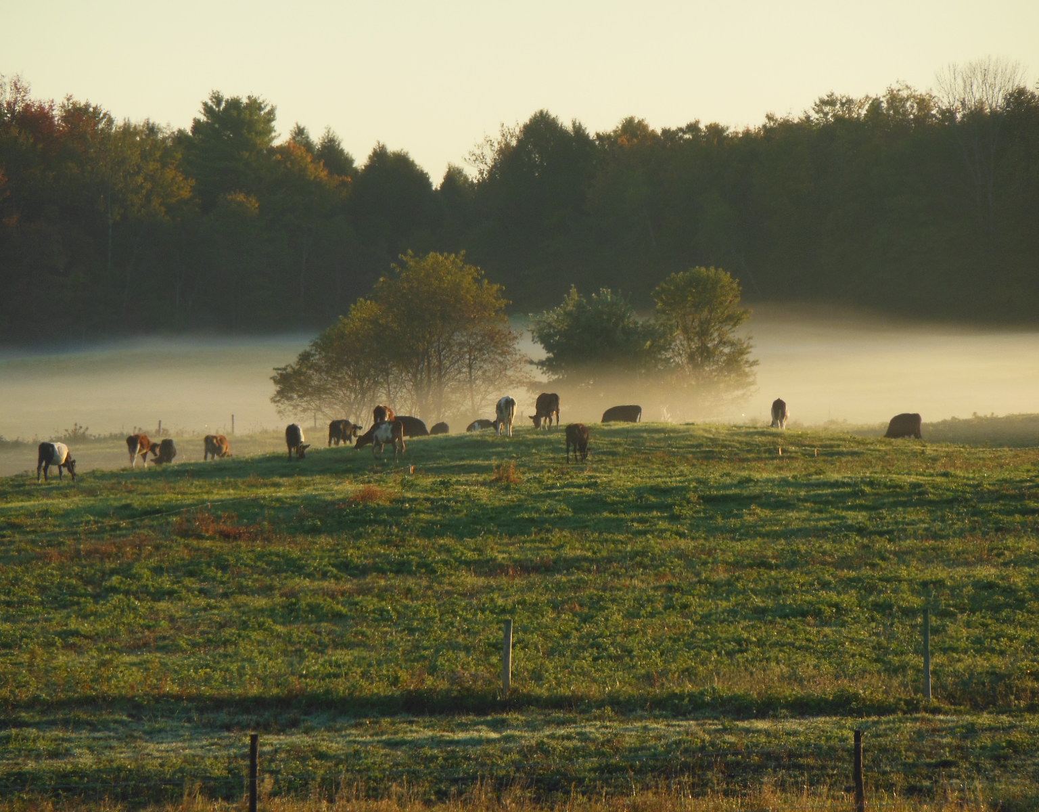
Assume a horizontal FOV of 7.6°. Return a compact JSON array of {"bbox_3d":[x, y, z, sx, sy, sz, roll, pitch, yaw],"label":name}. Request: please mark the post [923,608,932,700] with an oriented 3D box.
[{"bbox_3d":[5.741,3.492,110.000,0.110,1.310,0.110,0,1,0],"label":"post"}]

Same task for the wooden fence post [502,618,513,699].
[{"bbox_3d":[-0.167,3.558,110.000,0.120,1.130,0.120,0,1,0],"label":"wooden fence post"}]

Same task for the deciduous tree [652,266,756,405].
[{"bbox_3d":[9.218,-3.396,390.000,5.200,7.200,5.200,0,1,0],"label":"deciduous tree"}]

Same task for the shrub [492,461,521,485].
[{"bbox_3d":[-0.382,1.936,228.000,0.890,0.690,0.800,0,1,0],"label":"shrub"}]

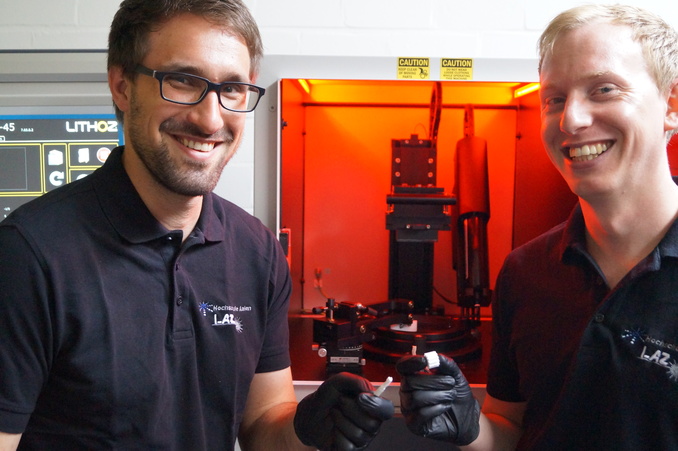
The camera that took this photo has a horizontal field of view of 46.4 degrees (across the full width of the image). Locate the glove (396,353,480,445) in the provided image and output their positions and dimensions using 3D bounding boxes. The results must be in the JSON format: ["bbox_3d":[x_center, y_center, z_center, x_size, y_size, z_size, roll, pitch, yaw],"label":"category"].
[{"bbox_3d":[0.117,0.204,0.930,0.093,0.104,0.090,0,5,-6],"label":"glove"}]

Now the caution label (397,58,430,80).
[{"bbox_3d":[0.144,-0.301,1.520,0.062,0.043,0.002,1,5,0],"label":"caution label"}]

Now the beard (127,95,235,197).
[{"bbox_3d":[-0.184,-0.093,0.930,0.122,0.115,0.090,5,6,-26],"label":"beard"}]

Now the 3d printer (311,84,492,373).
[{"bbox_3d":[0.146,-0.013,1.746,0.390,0.600,0.340,1,5,0],"label":"3d printer"}]

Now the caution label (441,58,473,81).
[{"bbox_3d":[0.227,-0.300,1.520,0.064,0.043,0.002,1,5,0],"label":"caution label"}]

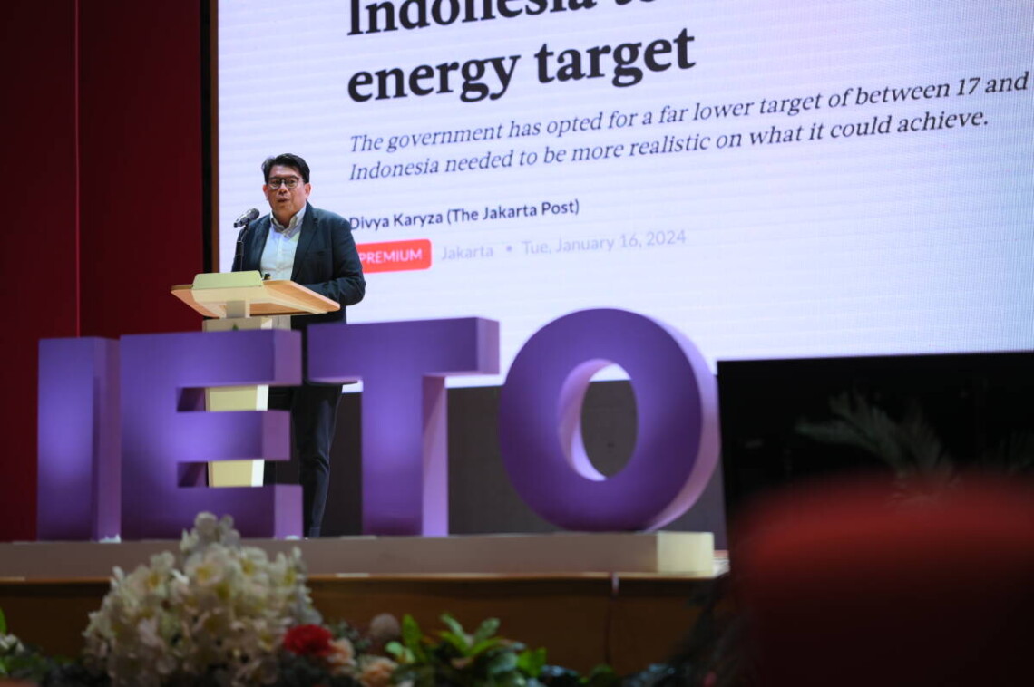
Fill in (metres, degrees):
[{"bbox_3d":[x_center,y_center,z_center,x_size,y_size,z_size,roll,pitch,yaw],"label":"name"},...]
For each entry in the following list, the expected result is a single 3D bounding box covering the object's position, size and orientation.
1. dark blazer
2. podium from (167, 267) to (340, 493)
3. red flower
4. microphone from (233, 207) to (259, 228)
[{"bbox_3d":[-0.882,-0.195,9.780,0.540,0.740,0.380,-3,-5,21],"label":"dark blazer"},{"bbox_3d":[-1.019,0.307,9.450,0.590,1.170,0.420,-3,-5,21],"label":"podium"},{"bbox_3d":[-0.516,0.737,6.050,0.115,0.080,0.115,-1,-5,0],"label":"red flower"},{"bbox_3d":[-1.047,-0.482,9.420,0.050,0.050,0.165,-4,18,32],"label":"microphone"}]

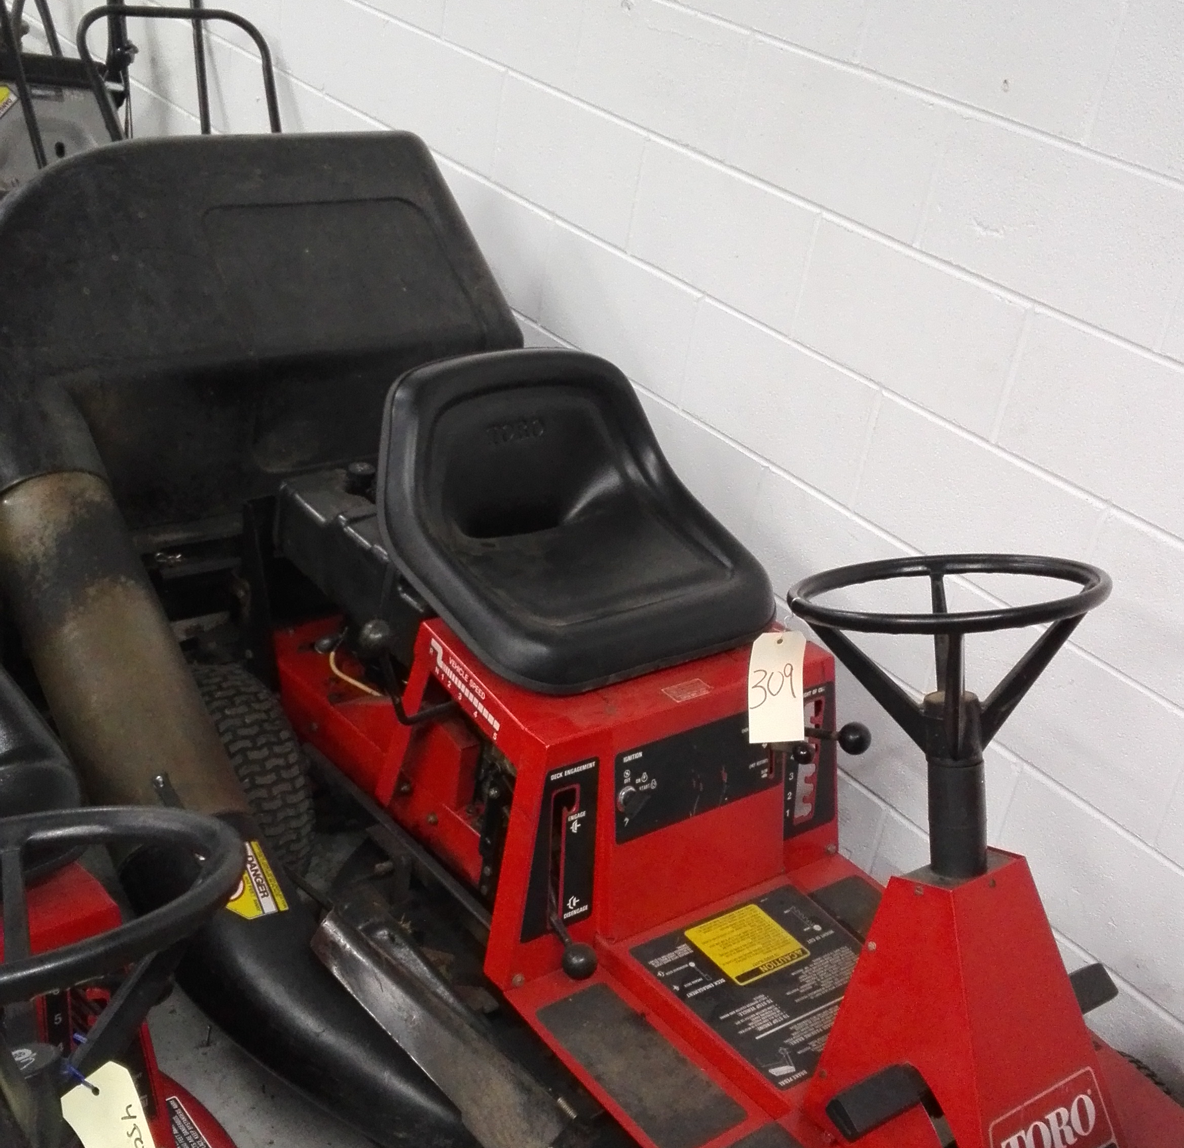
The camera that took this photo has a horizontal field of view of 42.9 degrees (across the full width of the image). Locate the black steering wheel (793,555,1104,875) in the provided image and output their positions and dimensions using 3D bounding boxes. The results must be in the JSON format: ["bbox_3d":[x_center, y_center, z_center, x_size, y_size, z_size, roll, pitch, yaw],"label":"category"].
[{"bbox_3d":[0.399,0.169,1.671,0.340,0.326,0.340,-5,11,1],"label":"black steering wheel"}]

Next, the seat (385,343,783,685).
[{"bbox_3d":[0.005,-0.094,2.071,0.454,0.290,0.462,-13,37,-38],"label":"seat"}]

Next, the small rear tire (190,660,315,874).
[{"bbox_3d":[-0.575,0.327,2.290,0.160,0.397,0.397,-13,37,-38],"label":"small rear tire"}]

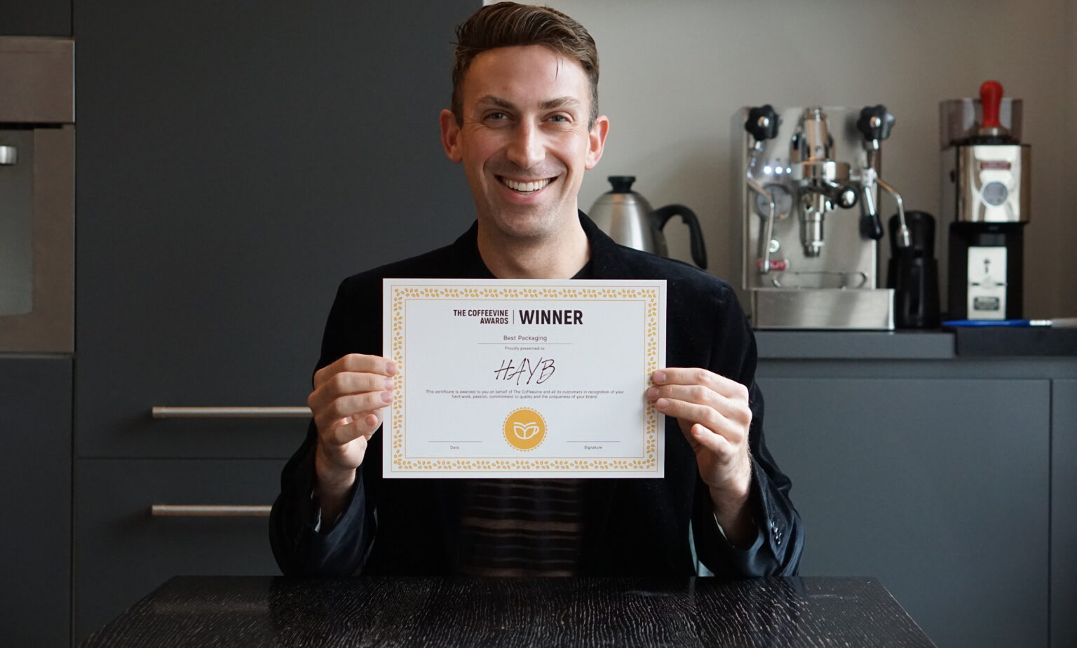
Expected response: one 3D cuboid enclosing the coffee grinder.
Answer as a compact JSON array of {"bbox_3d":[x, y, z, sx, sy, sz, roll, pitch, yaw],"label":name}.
[{"bbox_3d":[0.752,-0.196,3.775,0.130,0.385,0.210,0,2,2],"label":"coffee grinder"}]

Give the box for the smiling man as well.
[{"bbox_3d":[0.000,0.325,2.460,0.580,1.360,0.660,0,2,0],"label":"smiling man"}]

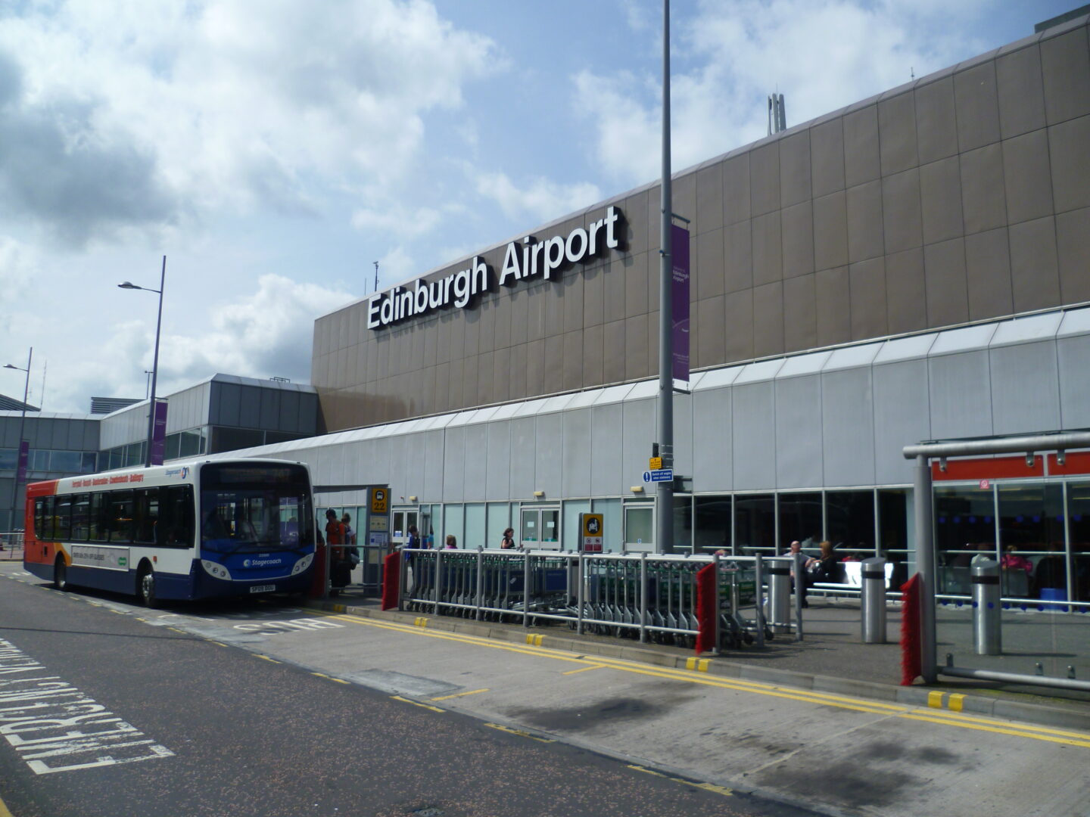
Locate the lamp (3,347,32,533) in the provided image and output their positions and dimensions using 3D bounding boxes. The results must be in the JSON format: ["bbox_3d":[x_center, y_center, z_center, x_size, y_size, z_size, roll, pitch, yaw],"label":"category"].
[{"bbox_3d":[-35.304,2.540,57.695,1.950,13.400,0.400,9,-11,-40],"label":"lamp"}]

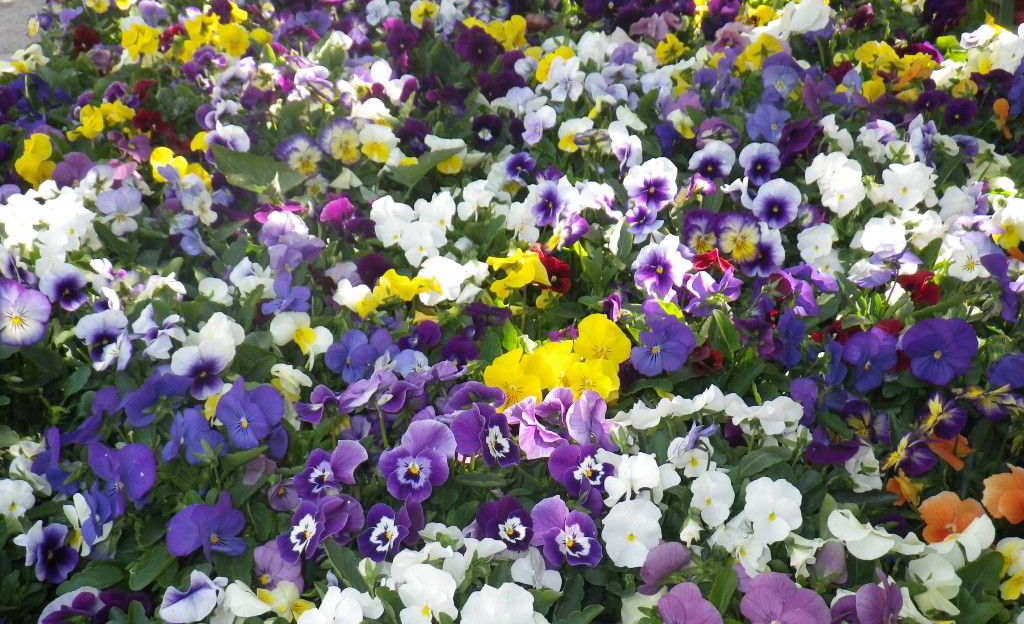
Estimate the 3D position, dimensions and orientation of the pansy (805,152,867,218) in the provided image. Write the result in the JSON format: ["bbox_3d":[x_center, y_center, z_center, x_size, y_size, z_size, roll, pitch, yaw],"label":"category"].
[{"bbox_3d":[0.352,-0.140,1.093,0.061,0.070,0.035,-4,6,18],"label":"pansy"}]

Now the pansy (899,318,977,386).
[{"bbox_3d":[0.343,0.033,0.809,0.064,0.054,0.022,5,-5,15],"label":"pansy"}]

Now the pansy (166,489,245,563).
[{"bbox_3d":[-0.203,0.142,0.669,0.050,0.046,0.026,-19,0,-19],"label":"pansy"}]

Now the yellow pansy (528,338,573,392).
[{"bbox_3d":[0.039,0.053,0.976,0.052,0.052,0.020,-9,7,-7],"label":"yellow pansy"}]

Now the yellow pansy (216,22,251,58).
[{"bbox_3d":[-0.464,-0.450,1.669,0.061,0.061,0.022,-19,10,-20],"label":"yellow pansy"}]

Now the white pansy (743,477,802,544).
[{"bbox_3d":[0.196,0.149,0.757,0.044,0.022,0.050,3,80,17],"label":"white pansy"}]

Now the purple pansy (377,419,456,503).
[{"bbox_3d":[-0.068,0.106,0.719,0.052,0.022,0.058,12,79,2],"label":"purple pansy"}]

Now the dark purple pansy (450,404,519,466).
[{"bbox_3d":[-0.022,0.111,0.906,0.065,0.059,0.025,-28,18,-29],"label":"dark purple pansy"}]

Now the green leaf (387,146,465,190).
[{"bbox_3d":[-0.111,-0.183,1.285,0.095,0.022,0.038,-34,46,-21],"label":"green leaf"}]

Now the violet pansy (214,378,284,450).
[{"bbox_3d":[-0.198,0.077,0.759,0.050,0.024,0.052,6,82,6],"label":"violet pansy"}]

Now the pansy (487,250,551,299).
[{"bbox_3d":[0.006,-0.035,0.916,0.032,0.040,0.050,-12,34,-44],"label":"pansy"}]

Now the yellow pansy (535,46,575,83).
[{"bbox_3d":[0.058,-0.321,1.310,0.054,0.024,0.052,3,73,14],"label":"yellow pansy"}]

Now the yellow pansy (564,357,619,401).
[{"bbox_3d":[0.071,0.061,0.895,0.047,0.046,0.022,-1,-8,4],"label":"yellow pansy"}]

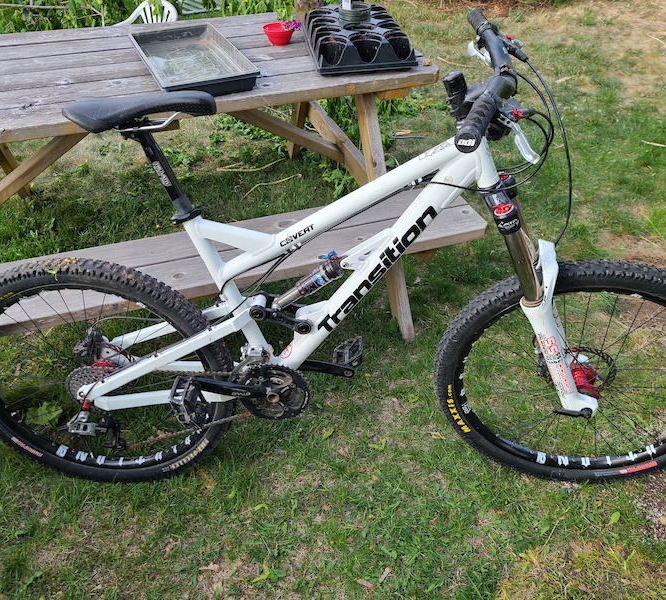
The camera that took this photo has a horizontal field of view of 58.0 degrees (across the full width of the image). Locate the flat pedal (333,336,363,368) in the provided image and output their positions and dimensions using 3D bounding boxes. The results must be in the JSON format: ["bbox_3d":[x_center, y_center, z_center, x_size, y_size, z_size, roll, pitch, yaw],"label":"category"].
[{"bbox_3d":[0.041,0.140,1.522,0.088,0.027,0.092,-36,26,23],"label":"flat pedal"}]

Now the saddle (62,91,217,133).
[{"bbox_3d":[-0.338,-0.331,1.051,0.275,0.068,0.140,-3,33,4],"label":"saddle"}]

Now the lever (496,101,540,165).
[{"bbox_3d":[0.246,-0.247,0.815,0.095,0.048,0.165,29,42,0],"label":"lever"}]

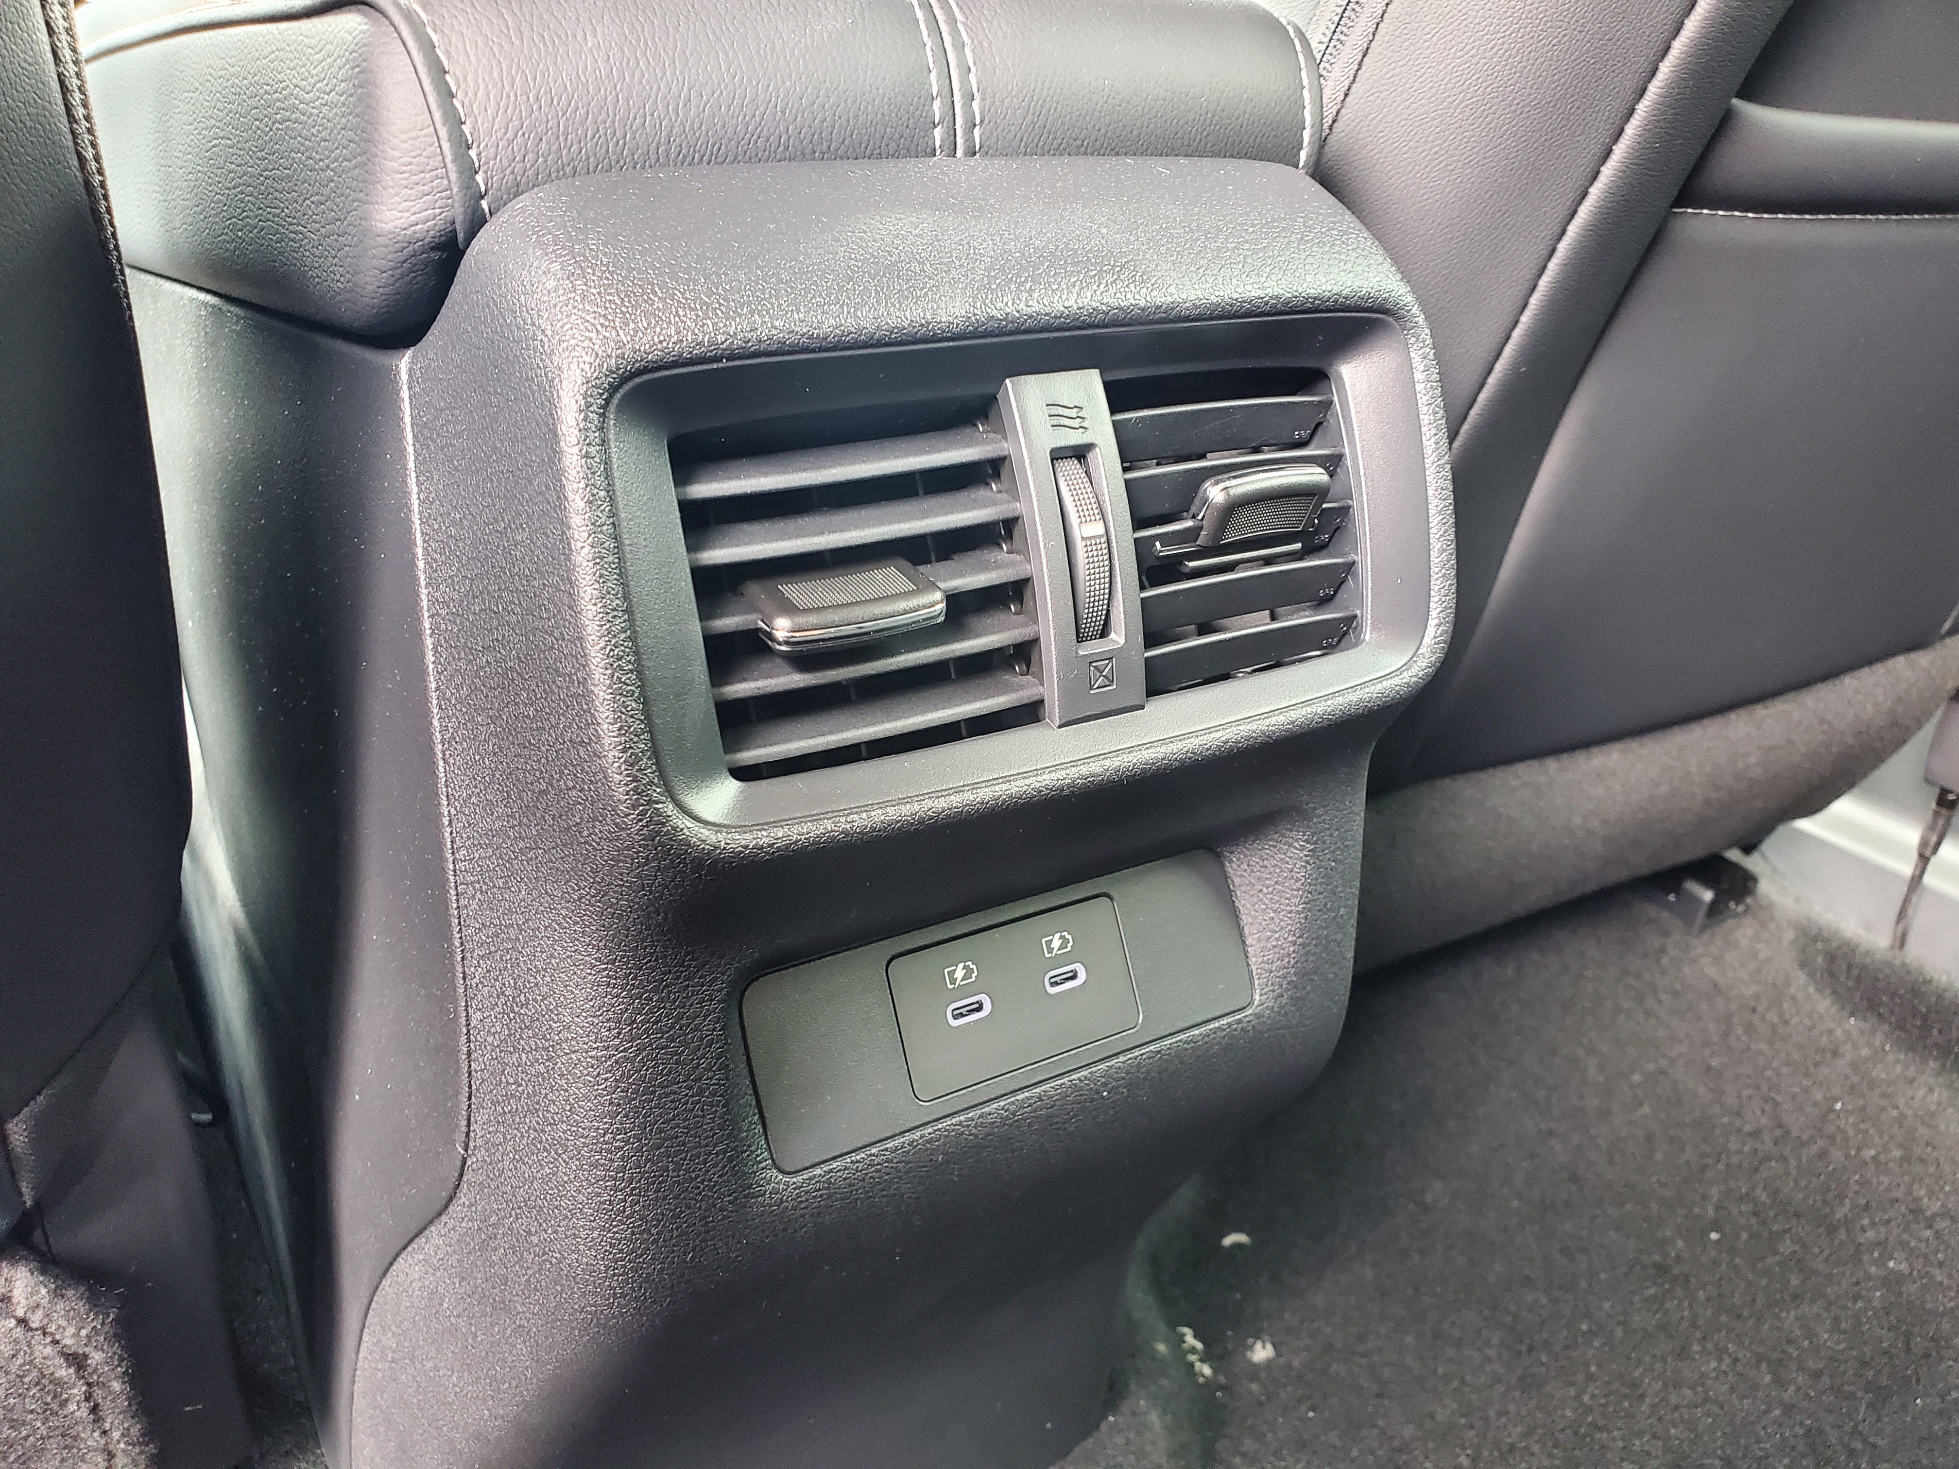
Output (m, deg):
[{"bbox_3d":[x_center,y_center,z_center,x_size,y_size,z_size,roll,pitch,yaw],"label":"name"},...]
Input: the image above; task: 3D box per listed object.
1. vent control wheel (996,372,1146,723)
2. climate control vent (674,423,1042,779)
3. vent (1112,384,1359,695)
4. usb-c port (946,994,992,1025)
[{"bbox_3d":[0.017,-0.036,0.282,0.021,0.064,0.014,-13,11,-28],"label":"vent control wheel"},{"bbox_3d":[-0.018,-0.027,0.266,0.060,0.056,0.024,-13,11,-28],"label":"climate control vent"},{"bbox_3d":[0.050,-0.043,0.302,0.059,0.056,0.024,-13,11,-28],"label":"vent"},{"bbox_3d":[-0.004,0.062,0.335,0.011,0.006,0.006,-13,0,-28],"label":"usb-c port"}]

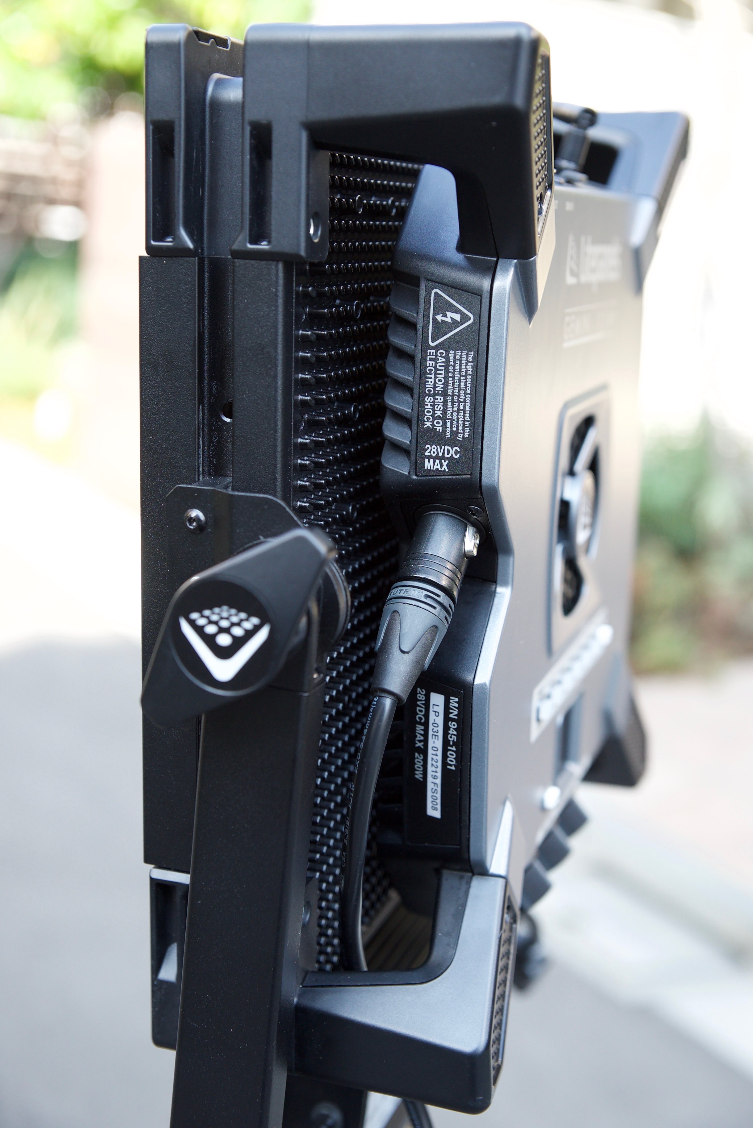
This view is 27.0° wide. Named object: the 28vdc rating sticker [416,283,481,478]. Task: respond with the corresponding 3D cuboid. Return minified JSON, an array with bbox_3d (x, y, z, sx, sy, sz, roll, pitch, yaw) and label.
[{"bbox_3d":[0.022,-0.055,0.468,0.018,0.058,0.001,7,13,18],"label":"28vdc rating sticker"}]

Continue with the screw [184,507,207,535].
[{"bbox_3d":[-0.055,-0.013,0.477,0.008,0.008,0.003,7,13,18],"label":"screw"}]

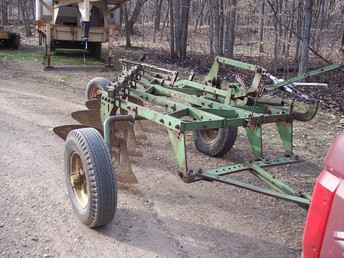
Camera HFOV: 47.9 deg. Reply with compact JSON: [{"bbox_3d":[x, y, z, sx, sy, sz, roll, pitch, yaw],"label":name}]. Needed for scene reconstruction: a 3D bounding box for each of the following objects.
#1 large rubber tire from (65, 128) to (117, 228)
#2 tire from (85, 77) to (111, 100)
[{"bbox_3d":[-0.617,0.365,2.880,0.178,0.740,0.740,-8,17,-31],"label":"large rubber tire"},{"bbox_3d":[-1.170,-0.494,6.380,0.185,0.690,0.690,-9,17,-35],"label":"tire"}]

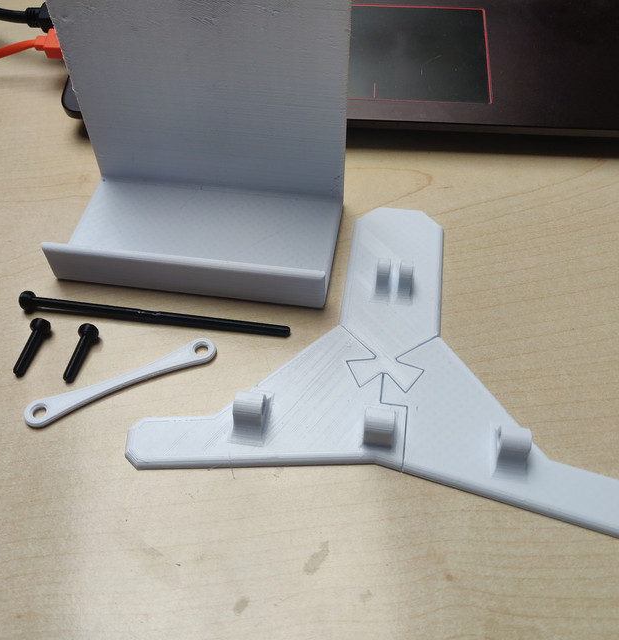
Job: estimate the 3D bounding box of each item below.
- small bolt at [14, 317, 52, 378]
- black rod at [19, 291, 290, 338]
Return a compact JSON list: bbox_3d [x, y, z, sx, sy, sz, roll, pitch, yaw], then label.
[{"bbox_3d":[-0.107,0.011,0.237,0.008,0.008,0.022,9,63,7],"label":"small bolt"},{"bbox_3d":[-0.062,-0.002,0.244,0.109,0.008,0.008,7,58,5],"label":"black rod"}]

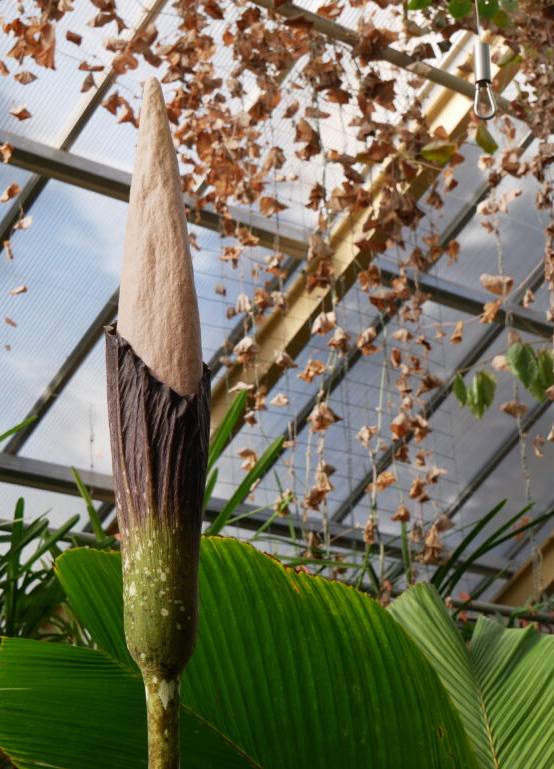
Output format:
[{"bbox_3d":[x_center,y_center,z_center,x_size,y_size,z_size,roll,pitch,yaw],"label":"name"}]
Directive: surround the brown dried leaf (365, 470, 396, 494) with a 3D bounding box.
[{"bbox_3d":[0.265,0.251,4.850,0.075,0.055,0.052,-4,-16,3],"label":"brown dried leaf"}]

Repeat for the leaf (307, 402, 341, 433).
[{"bbox_3d":[0.120,0.084,4.800,0.084,0.068,0.065,-3,-16,1],"label":"leaf"}]

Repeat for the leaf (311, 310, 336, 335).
[{"bbox_3d":[0.119,-0.159,4.850,0.060,0.055,0.050,-3,-16,2],"label":"leaf"}]

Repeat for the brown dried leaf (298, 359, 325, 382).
[{"bbox_3d":[0.087,-0.035,4.800,0.068,0.055,0.050,-3,-16,1],"label":"brown dried leaf"}]

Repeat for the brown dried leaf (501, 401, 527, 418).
[{"bbox_3d":[0.662,0.070,5.300,0.077,0.046,0.055,-5,-16,7],"label":"brown dried leaf"}]

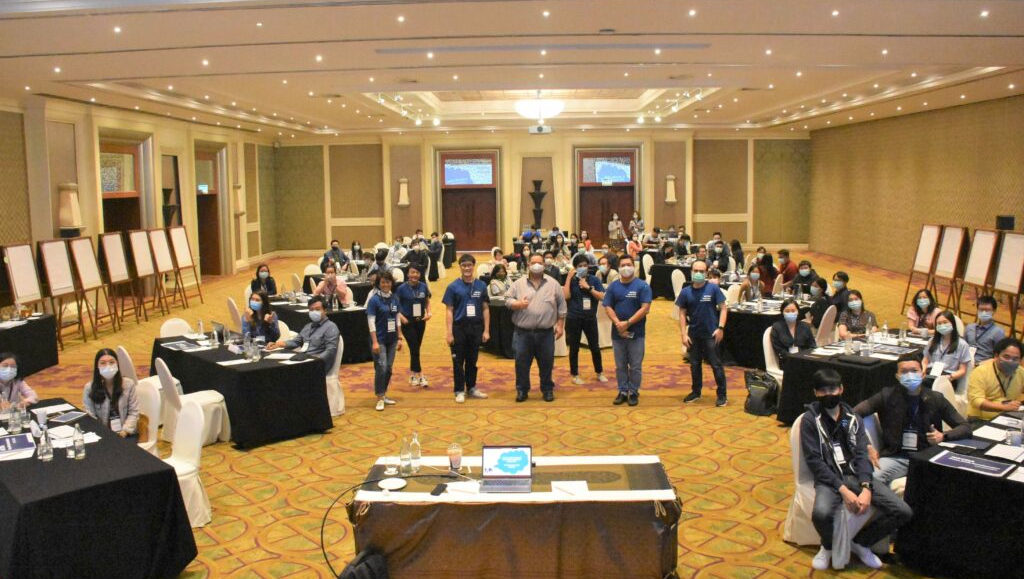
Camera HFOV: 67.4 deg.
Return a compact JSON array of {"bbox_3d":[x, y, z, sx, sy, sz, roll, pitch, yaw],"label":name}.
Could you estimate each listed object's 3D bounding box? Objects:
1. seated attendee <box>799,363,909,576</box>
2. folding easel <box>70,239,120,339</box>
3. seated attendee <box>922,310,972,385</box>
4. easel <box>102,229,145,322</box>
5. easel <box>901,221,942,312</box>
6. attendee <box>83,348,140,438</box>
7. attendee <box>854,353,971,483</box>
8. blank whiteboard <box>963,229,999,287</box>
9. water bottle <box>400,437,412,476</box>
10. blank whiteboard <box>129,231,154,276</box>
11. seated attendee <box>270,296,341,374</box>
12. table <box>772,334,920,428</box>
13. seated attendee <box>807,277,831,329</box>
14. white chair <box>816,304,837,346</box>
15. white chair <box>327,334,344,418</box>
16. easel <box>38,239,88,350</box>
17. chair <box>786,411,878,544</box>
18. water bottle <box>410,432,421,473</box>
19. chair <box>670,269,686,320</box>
[{"bbox_3d":[2.256,1.189,5.199,0.600,1.290,0.700,-1,8,1],"label":"seated attendee"},{"bbox_3d":[-7.480,-0.030,13.500,0.600,1.720,0.680,0,8,2],"label":"folding easel"},{"bbox_3d":[4.340,0.840,7.850,0.500,1.240,0.750,7,11,43],"label":"seated attendee"},{"bbox_3d":[-7.454,-0.165,14.305,0.620,1.750,0.670,0,8,4],"label":"easel"},{"bbox_3d":[7.700,-0.337,14.134,0.620,1.740,0.680,-1,8,1],"label":"easel"},{"bbox_3d":[-3.265,1.107,6.189,0.550,1.220,0.750,1,8,10],"label":"attendee"},{"bbox_3d":[2.900,1.112,5.598,0.760,1.270,0.760,1,8,12],"label":"attendee"},{"bbox_3d":[7.391,-0.488,12.091,0.050,0.895,0.660,9,8,2],"label":"blank whiteboard"},{"bbox_3d":[-0.672,1.045,4.847,0.065,0.245,0.065,0,8,2],"label":"water bottle"},{"bbox_3d":[-6.930,-0.666,14.405,0.040,0.860,0.640,-8,8,3],"label":"blank whiteboard"},{"bbox_3d":[-2.255,0.752,8.483,0.580,1.260,0.780,5,10,33],"label":"seated attendee"},{"bbox_3d":[4.000,1.008,8.575,2.200,0.770,0.840,-8,11,-43],"label":"table"},{"bbox_3d":[3.965,0.497,10.036,0.720,1.220,0.500,0,8,2],"label":"seated attendee"},{"bbox_3d":[4.060,0.648,10.453,0.570,0.940,0.460,8,11,43],"label":"white chair"},{"bbox_3d":[-2.235,0.946,8.573,0.570,0.930,0.470,-9,11,-44],"label":"white chair"},{"bbox_3d":[-7.540,0.072,12.584,0.620,1.740,0.680,0,8,4],"label":"easel"},{"bbox_3d":[2.271,1.333,5.295,0.470,0.930,0.560,-6,10,-35],"label":"chair"},{"bbox_3d":[-0.624,1.050,4.970,0.066,0.260,0.066,-1,8,0],"label":"water bottle"},{"bbox_3d":[3.200,0.100,14.300,0.540,0.950,0.440,5,10,36],"label":"chair"}]

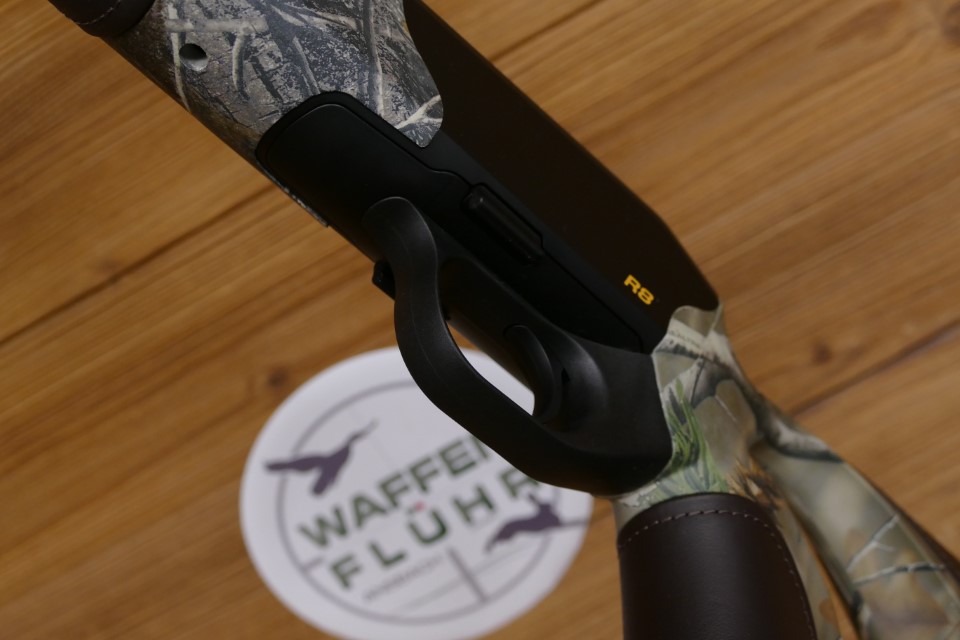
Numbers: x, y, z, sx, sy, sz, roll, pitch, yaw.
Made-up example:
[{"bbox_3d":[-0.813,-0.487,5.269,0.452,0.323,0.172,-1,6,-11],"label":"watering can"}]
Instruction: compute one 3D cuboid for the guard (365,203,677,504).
[{"bbox_3d":[0.009,0.012,0.320,0.108,0.043,0.029,40,133,-14],"label":"guard"}]

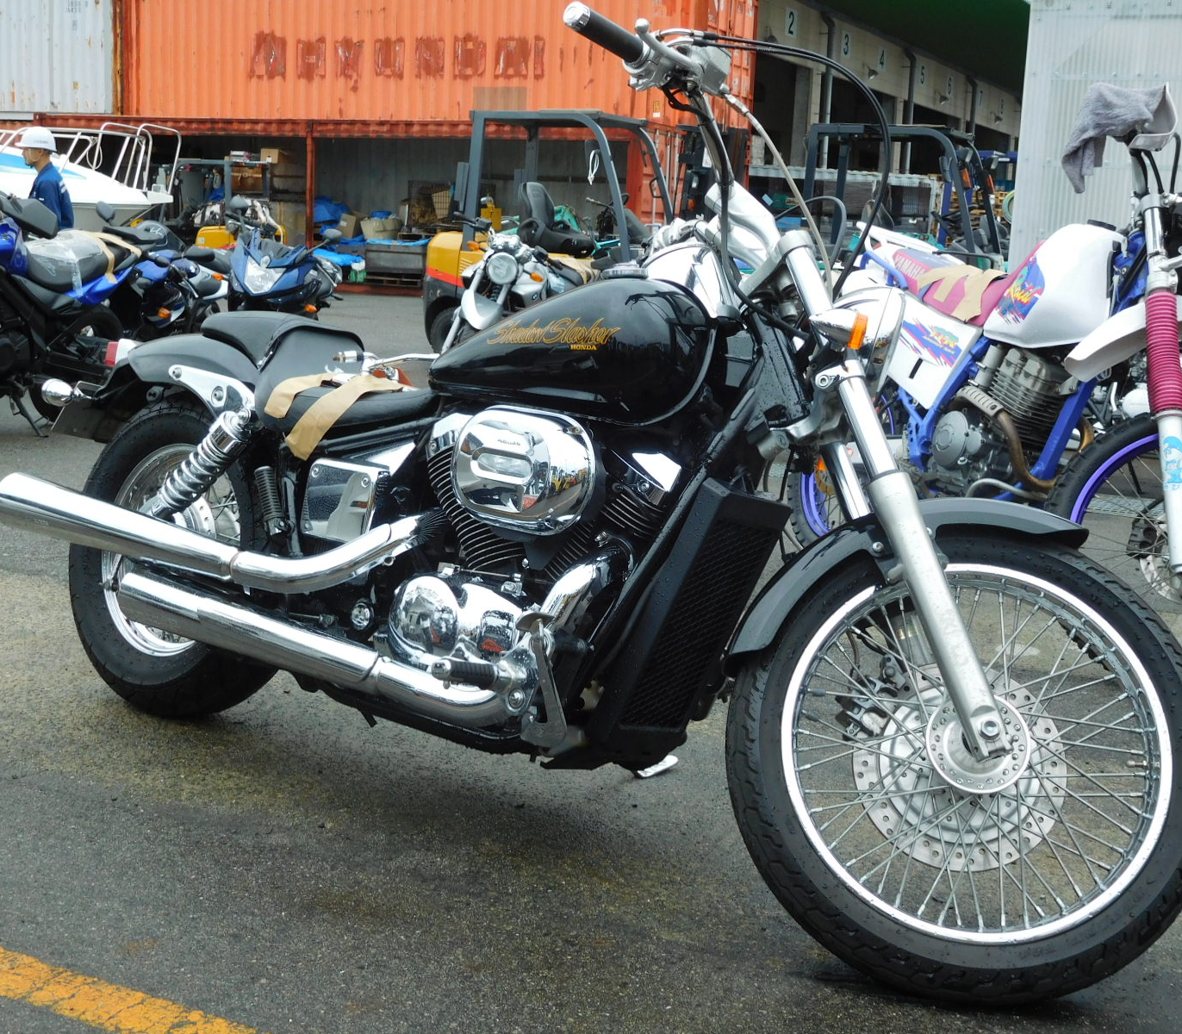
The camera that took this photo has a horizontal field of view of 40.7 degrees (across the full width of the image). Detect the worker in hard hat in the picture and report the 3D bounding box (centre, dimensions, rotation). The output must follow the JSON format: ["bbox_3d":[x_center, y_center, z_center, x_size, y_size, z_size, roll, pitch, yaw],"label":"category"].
[{"bbox_3d":[-3.982,-1.991,11.740,0.430,1.680,0.500,3,10,1],"label":"worker in hard hat"}]

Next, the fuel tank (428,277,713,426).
[{"bbox_3d":[-0.003,-0.267,2.574,0.620,0.235,0.310,10,0,37],"label":"fuel tank"}]

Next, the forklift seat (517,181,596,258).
[{"bbox_3d":[-0.292,-2.552,13.700,0.600,0.640,0.520,8,11,27],"label":"forklift seat"}]

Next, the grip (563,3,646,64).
[{"bbox_3d":[0.018,-0.618,2.040,0.130,0.034,0.034,16,-2,-43],"label":"grip"}]

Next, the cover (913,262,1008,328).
[{"bbox_3d":[1.054,-0.615,4.451,0.250,0.165,0.360,7,7,-26],"label":"cover"}]

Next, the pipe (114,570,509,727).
[{"bbox_3d":[-0.496,0.213,2.603,0.900,0.120,0.110,10,0,37],"label":"pipe"}]

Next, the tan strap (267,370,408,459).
[{"bbox_3d":[-0.434,-0.181,2.818,0.250,0.185,0.240,10,0,37],"label":"tan strap"}]

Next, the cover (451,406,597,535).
[{"bbox_3d":[-0.096,-0.073,2.379,0.225,0.180,0.090,10,0,37],"label":"cover"}]

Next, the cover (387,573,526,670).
[{"bbox_3d":[-0.211,0.168,2.463,0.280,0.150,0.095,10,0,37],"label":"cover"}]

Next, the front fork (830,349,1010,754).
[{"bbox_3d":[0.448,0.086,2.237,0.080,0.586,0.290,-14,-22,-3],"label":"front fork"}]

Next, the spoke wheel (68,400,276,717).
[{"bbox_3d":[-0.777,0.067,3.080,0.636,0.636,0.160,10,0,37],"label":"spoke wheel"}]

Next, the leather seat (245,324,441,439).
[{"bbox_3d":[-0.394,-0.233,2.833,0.420,0.205,0.270,10,0,37],"label":"leather seat"}]

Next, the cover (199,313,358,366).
[{"bbox_3d":[-0.619,-0.331,3.015,0.300,0.115,0.235,10,0,37],"label":"cover"}]

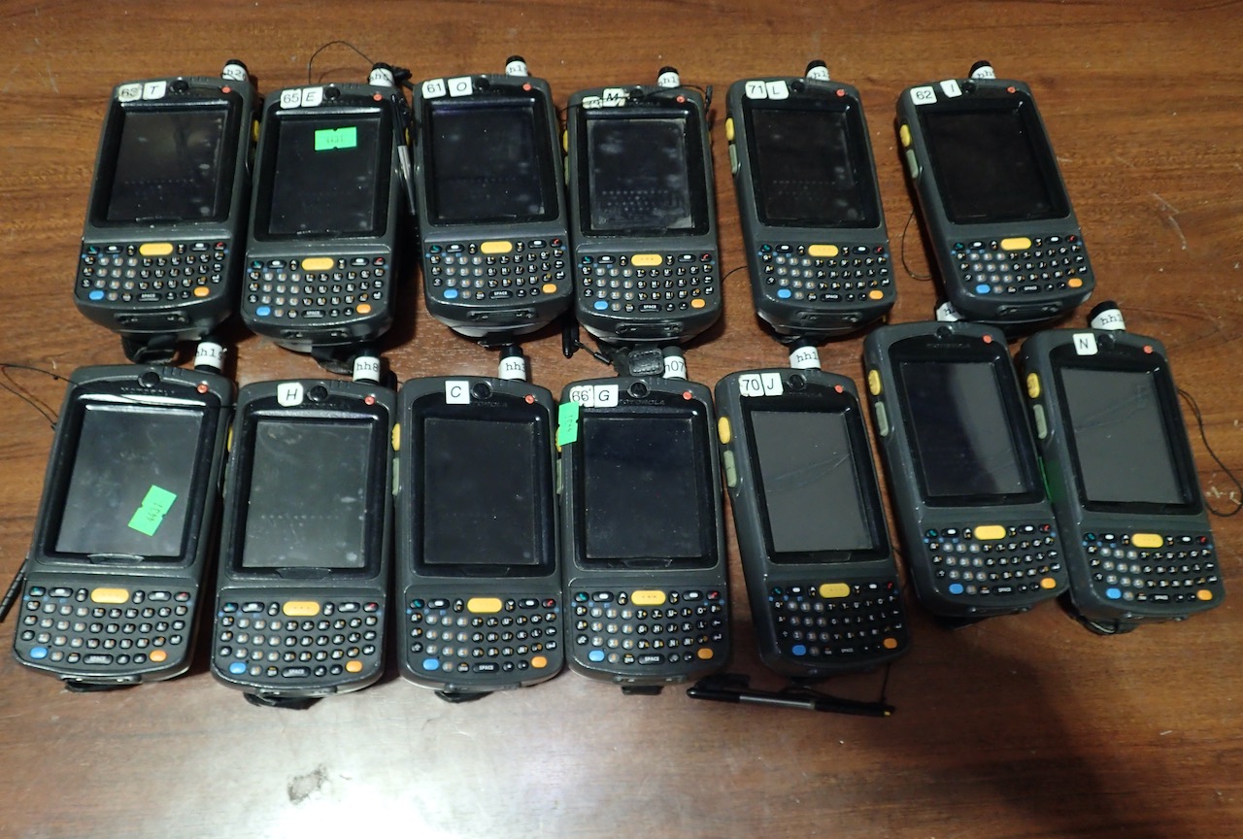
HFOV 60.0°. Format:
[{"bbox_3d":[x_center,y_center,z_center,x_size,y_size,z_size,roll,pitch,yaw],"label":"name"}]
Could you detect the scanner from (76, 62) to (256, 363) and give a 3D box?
[{"bbox_3d":[-0.240,-0.123,0.585,0.079,0.042,0.182,-3,64,-4],"label":"scanner"}]

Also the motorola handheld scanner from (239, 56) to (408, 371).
[{"bbox_3d":[-0.158,-0.119,0.592,0.079,0.042,0.182,-2,68,0],"label":"motorola handheld scanner"}]

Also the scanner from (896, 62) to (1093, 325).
[{"bbox_3d":[0.206,-0.132,0.619,0.079,0.042,0.182,-4,66,-4],"label":"scanner"}]

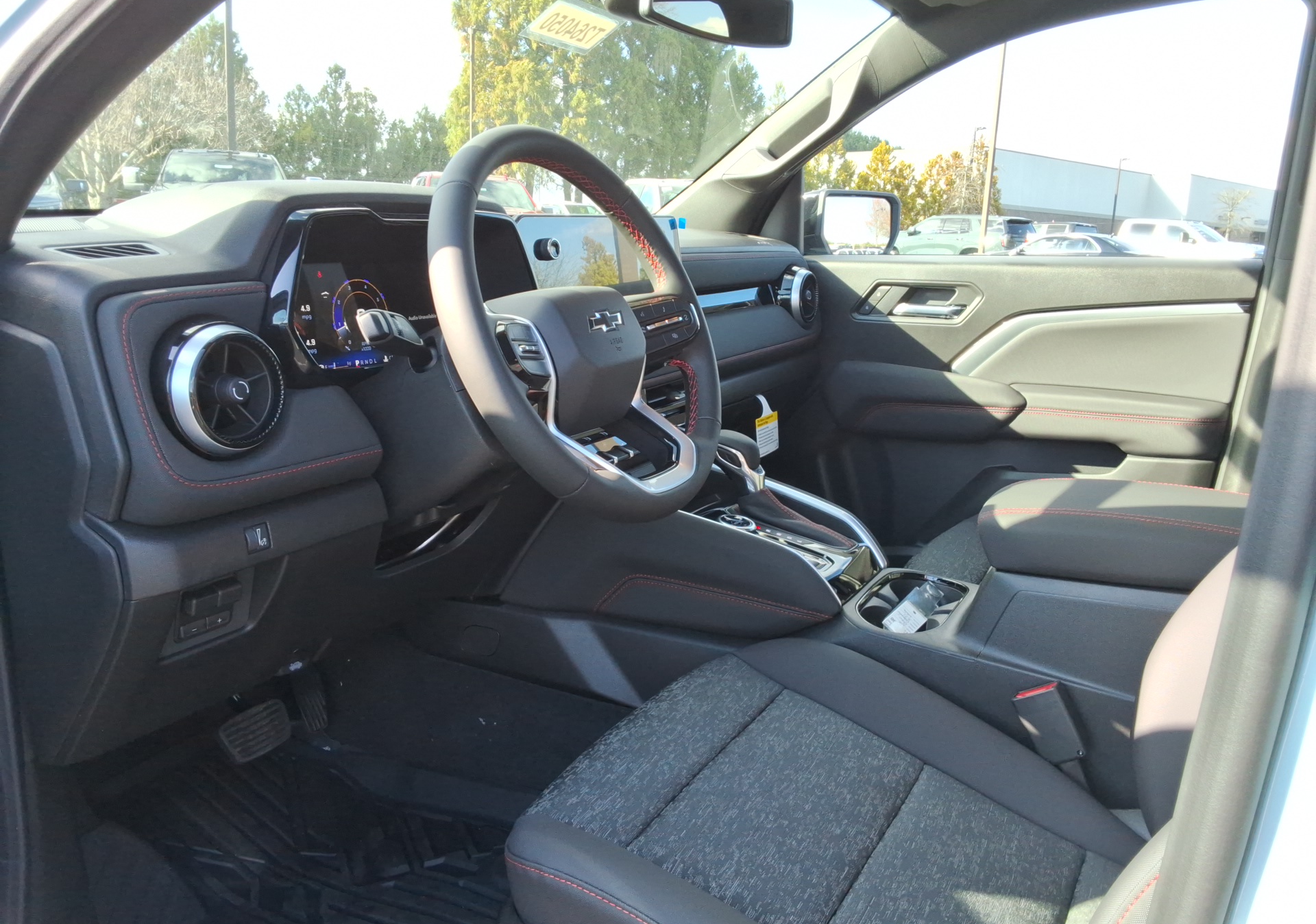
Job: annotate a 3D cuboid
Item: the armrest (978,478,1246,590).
[{"bbox_3d":[0.517,0.071,1.096,0.320,0.080,0.200,6,11,30],"label":"armrest"}]

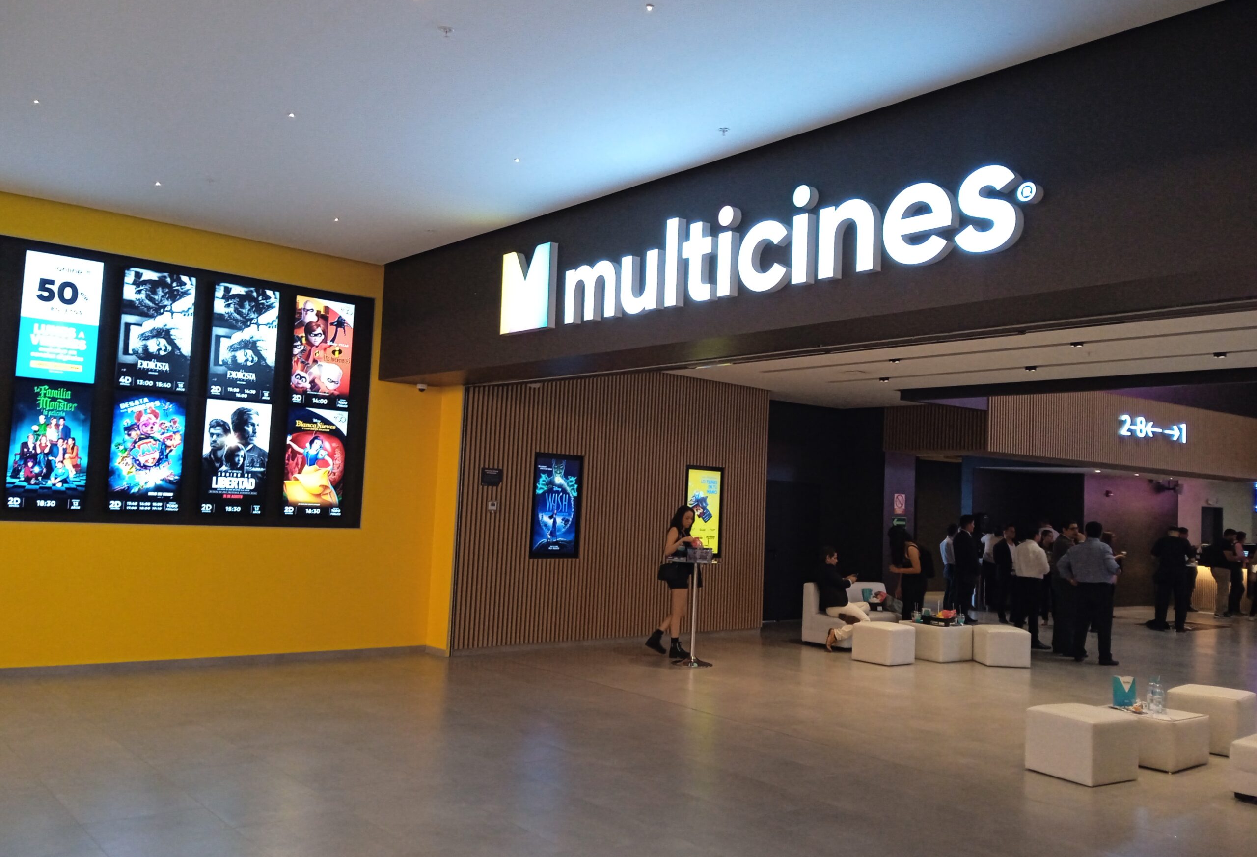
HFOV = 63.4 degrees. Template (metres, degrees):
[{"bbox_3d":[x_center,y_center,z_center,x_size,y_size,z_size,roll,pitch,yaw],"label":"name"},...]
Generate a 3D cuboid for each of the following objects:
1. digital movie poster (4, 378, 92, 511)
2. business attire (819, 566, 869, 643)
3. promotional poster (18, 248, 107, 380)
[{"bbox_3d":[-4.861,0.151,8.536,0.610,1.070,0.060,6,-5,-40],"label":"digital movie poster"},{"bbox_3d":[2.676,2.193,12.650,0.600,0.950,0.500,1,-4,20],"label":"business attire"},{"bbox_3d":[-4.924,-0.955,8.829,0.605,1.080,0.060,6,-5,-38],"label":"promotional poster"}]

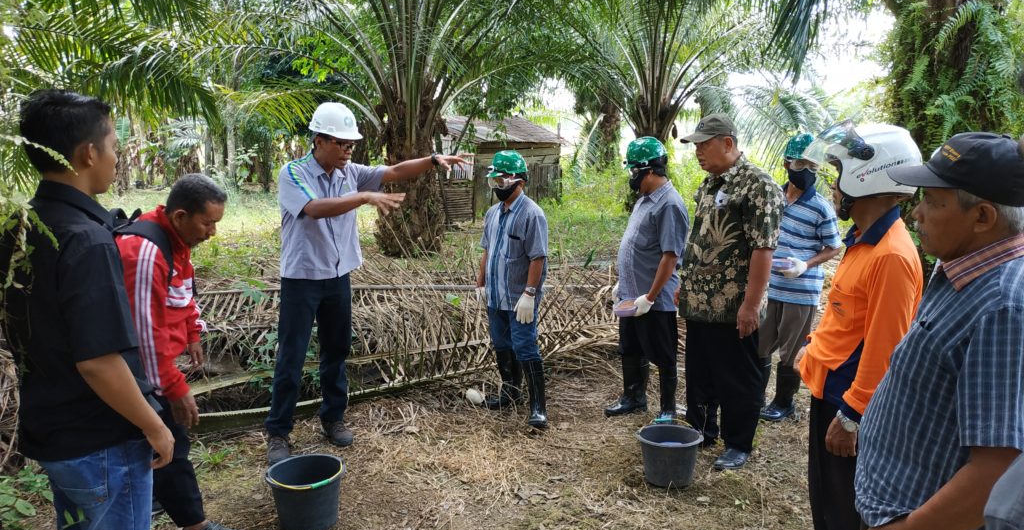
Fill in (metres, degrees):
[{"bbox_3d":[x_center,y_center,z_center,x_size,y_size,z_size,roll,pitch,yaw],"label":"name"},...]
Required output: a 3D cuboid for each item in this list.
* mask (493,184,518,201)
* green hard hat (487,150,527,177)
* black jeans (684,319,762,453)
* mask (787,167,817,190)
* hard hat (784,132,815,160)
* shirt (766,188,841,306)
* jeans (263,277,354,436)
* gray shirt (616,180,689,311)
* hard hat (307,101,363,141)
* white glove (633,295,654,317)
[{"bbox_3d":[-0.038,-0.429,4.140,0.140,0.120,0.100,7,16,44],"label":"mask"},{"bbox_3d":[-0.033,-0.600,4.200,0.265,0.150,0.210,-16,16,-42],"label":"green hard hat"},{"bbox_3d":[1.066,0.547,3.580,0.330,0.770,0.390,-3,8,-22],"label":"black jeans"},{"bbox_3d":[1.662,-0.496,4.070,0.155,0.125,0.100,1,13,8],"label":"mask"},{"bbox_3d":[1.704,-0.693,4.150,0.215,0.155,0.270,1,16,8],"label":"hard hat"},{"bbox_3d":[1.701,-0.127,4.200,0.280,0.680,0.470,-7,10,-40],"label":"shirt"},{"bbox_3d":[-1.034,0.441,3.660,0.460,0.890,0.290,-5,9,-32],"label":"jeans"},{"bbox_3d":[0.821,-0.114,4.150,0.340,0.730,0.470,-3,8,-23],"label":"gray shirt"},{"bbox_3d":[-0.850,-0.691,3.420,0.285,0.165,0.225,15,13,24],"label":"hard hat"},{"bbox_3d":[0.735,0.226,3.970,0.120,0.130,0.100,-3,8,-21],"label":"white glove"}]

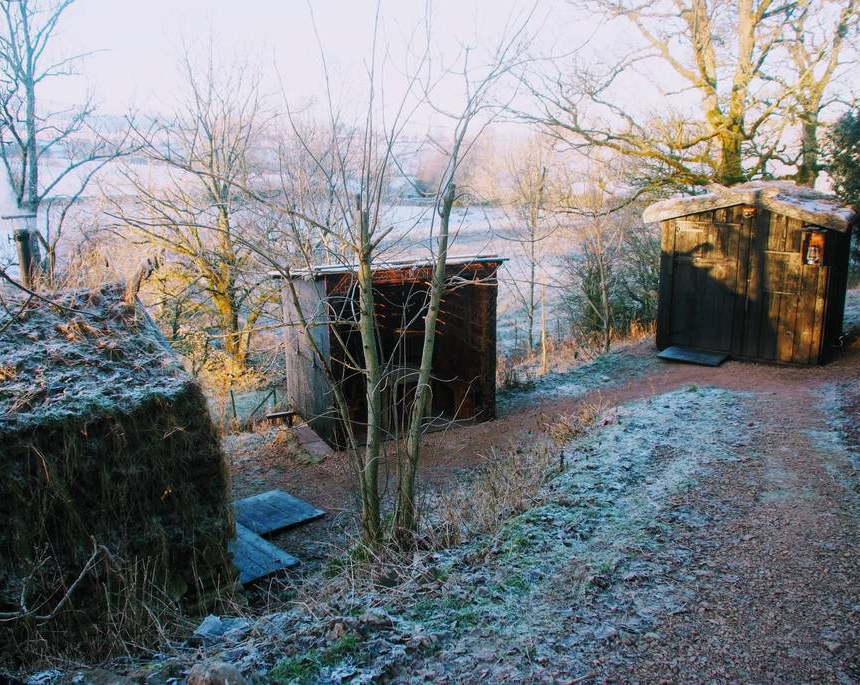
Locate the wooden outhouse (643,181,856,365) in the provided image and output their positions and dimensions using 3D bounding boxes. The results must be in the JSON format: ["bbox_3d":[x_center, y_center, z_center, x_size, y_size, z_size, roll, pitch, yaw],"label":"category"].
[{"bbox_3d":[4.458,-1.076,10.782,2.475,2.288,1.737,8,15,33],"label":"wooden outhouse"}]

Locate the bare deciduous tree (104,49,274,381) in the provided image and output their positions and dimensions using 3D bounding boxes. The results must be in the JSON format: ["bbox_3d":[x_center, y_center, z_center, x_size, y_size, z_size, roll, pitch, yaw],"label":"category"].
[{"bbox_3d":[-4.456,-2.234,14.344,3.161,6.063,3.161,-1,13,0],"label":"bare deciduous tree"}]

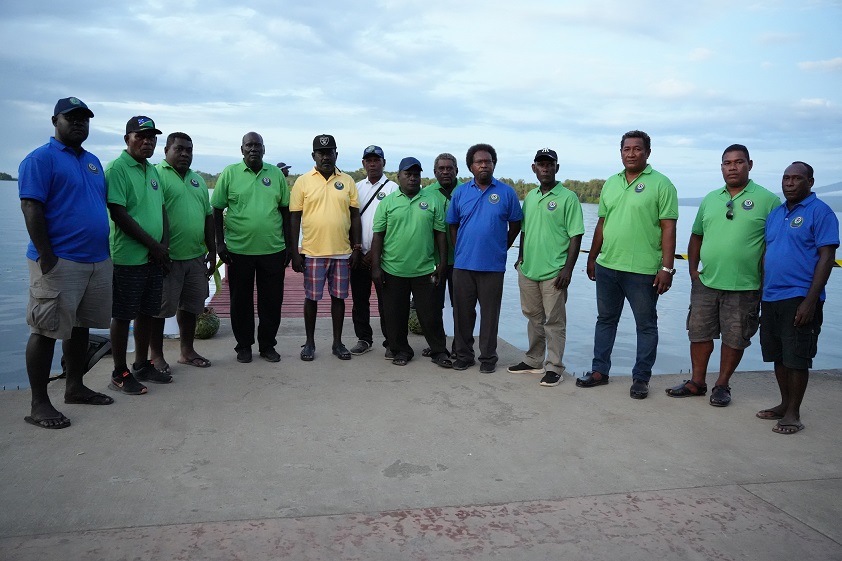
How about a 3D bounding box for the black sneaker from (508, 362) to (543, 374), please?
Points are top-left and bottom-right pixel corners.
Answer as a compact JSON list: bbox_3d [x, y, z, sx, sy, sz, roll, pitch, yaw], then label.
[{"bbox_3d":[0.814,0.651,5.014,0.295,0.105,0.105,1,7,-7],"label":"black sneaker"}]

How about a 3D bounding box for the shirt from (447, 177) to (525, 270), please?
[{"bbox_3d":[0.466,-0.420,4.845,0.574,0.702,0.310,3,7,5],"label":"shirt"}]

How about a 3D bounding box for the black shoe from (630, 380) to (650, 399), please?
[{"bbox_3d":[1.501,0.721,4.485,0.110,0.110,0.290,6,8,25],"label":"black shoe"}]

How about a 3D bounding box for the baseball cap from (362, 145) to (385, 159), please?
[{"bbox_3d":[-0.384,-1.042,5.320,0.175,0.120,0.250,2,7,0],"label":"baseball cap"}]

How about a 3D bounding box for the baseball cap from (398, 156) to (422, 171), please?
[{"bbox_3d":[-0.079,-0.895,5.050,0.175,0.120,0.250,-1,8,-22],"label":"baseball cap"}]

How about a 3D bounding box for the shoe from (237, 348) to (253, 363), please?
[{"bbox_3d":[-1.373,0.555,5.103,0.105,0.105,0.290,1,7,-7],"label":"shoe"}]

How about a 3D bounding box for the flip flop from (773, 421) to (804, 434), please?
[{"bbox_3d":[2.190,0.852,3.893,0.265,0.055,0.100,-4,10,-39],"label":"flip flop"}]

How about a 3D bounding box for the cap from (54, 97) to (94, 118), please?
[{"bbox_3d":[-1.814,-0.912,3.425,0.260,0.125,0.175,7,9,33],"label":"cap"}]

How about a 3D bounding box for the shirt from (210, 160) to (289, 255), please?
[{"bbox_3d":[-1.306,-0.561,5.000,0.580,0.710,0.320,-2,8,-27],"label":"shirt"}]

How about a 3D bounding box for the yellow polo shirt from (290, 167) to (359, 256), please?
[{"bbox_3d":[-0.733,-0.529,4.986,0.546,0.684,0.310,1,7,-10],"label":"yellow polo shirt"}]

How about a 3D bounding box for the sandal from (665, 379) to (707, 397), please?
[{"bbox_3d":[1.836,0.732,4.515,0.285,0.105,0.110,1,8,-11],"label":"sandal"}]

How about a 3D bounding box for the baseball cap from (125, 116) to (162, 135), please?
[{"bbox_3d":[-1.708,-0.957,4.040,0.260,0.125,0.180,8,9,37],"label":"baseball cap"}]

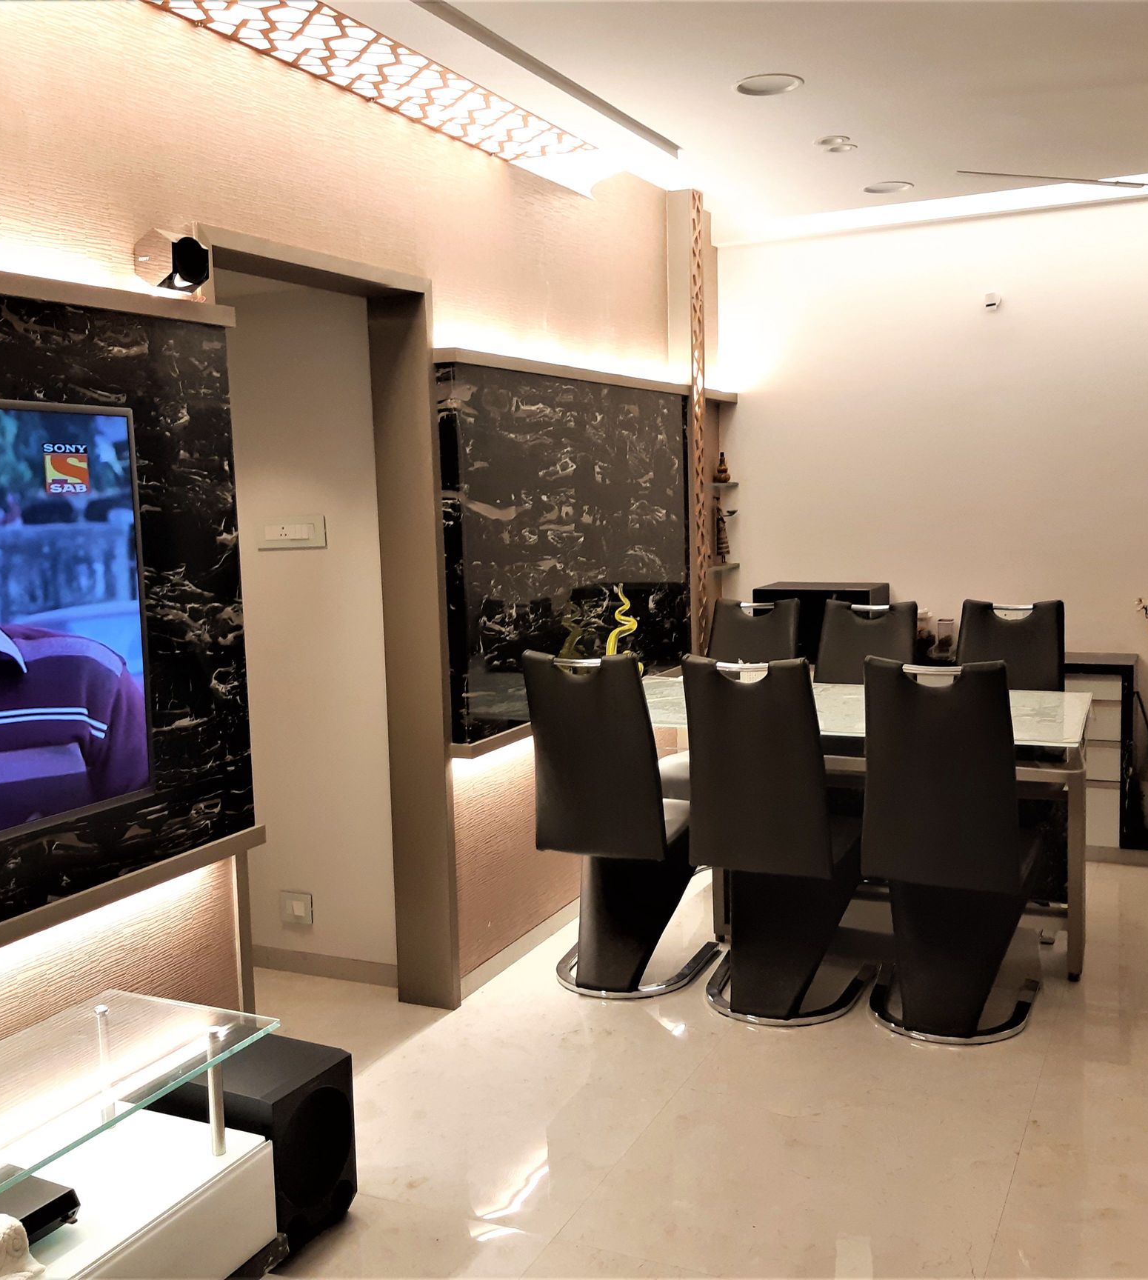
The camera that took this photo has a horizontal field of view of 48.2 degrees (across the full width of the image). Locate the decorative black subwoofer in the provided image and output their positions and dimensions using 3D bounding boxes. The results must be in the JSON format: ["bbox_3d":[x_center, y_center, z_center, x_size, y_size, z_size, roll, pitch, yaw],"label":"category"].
[{"bbox_3d":[-0.659,1.036,2.634,0.345,0.352,0.240,2,8,28],"label":"decorative black subwoofer"}]

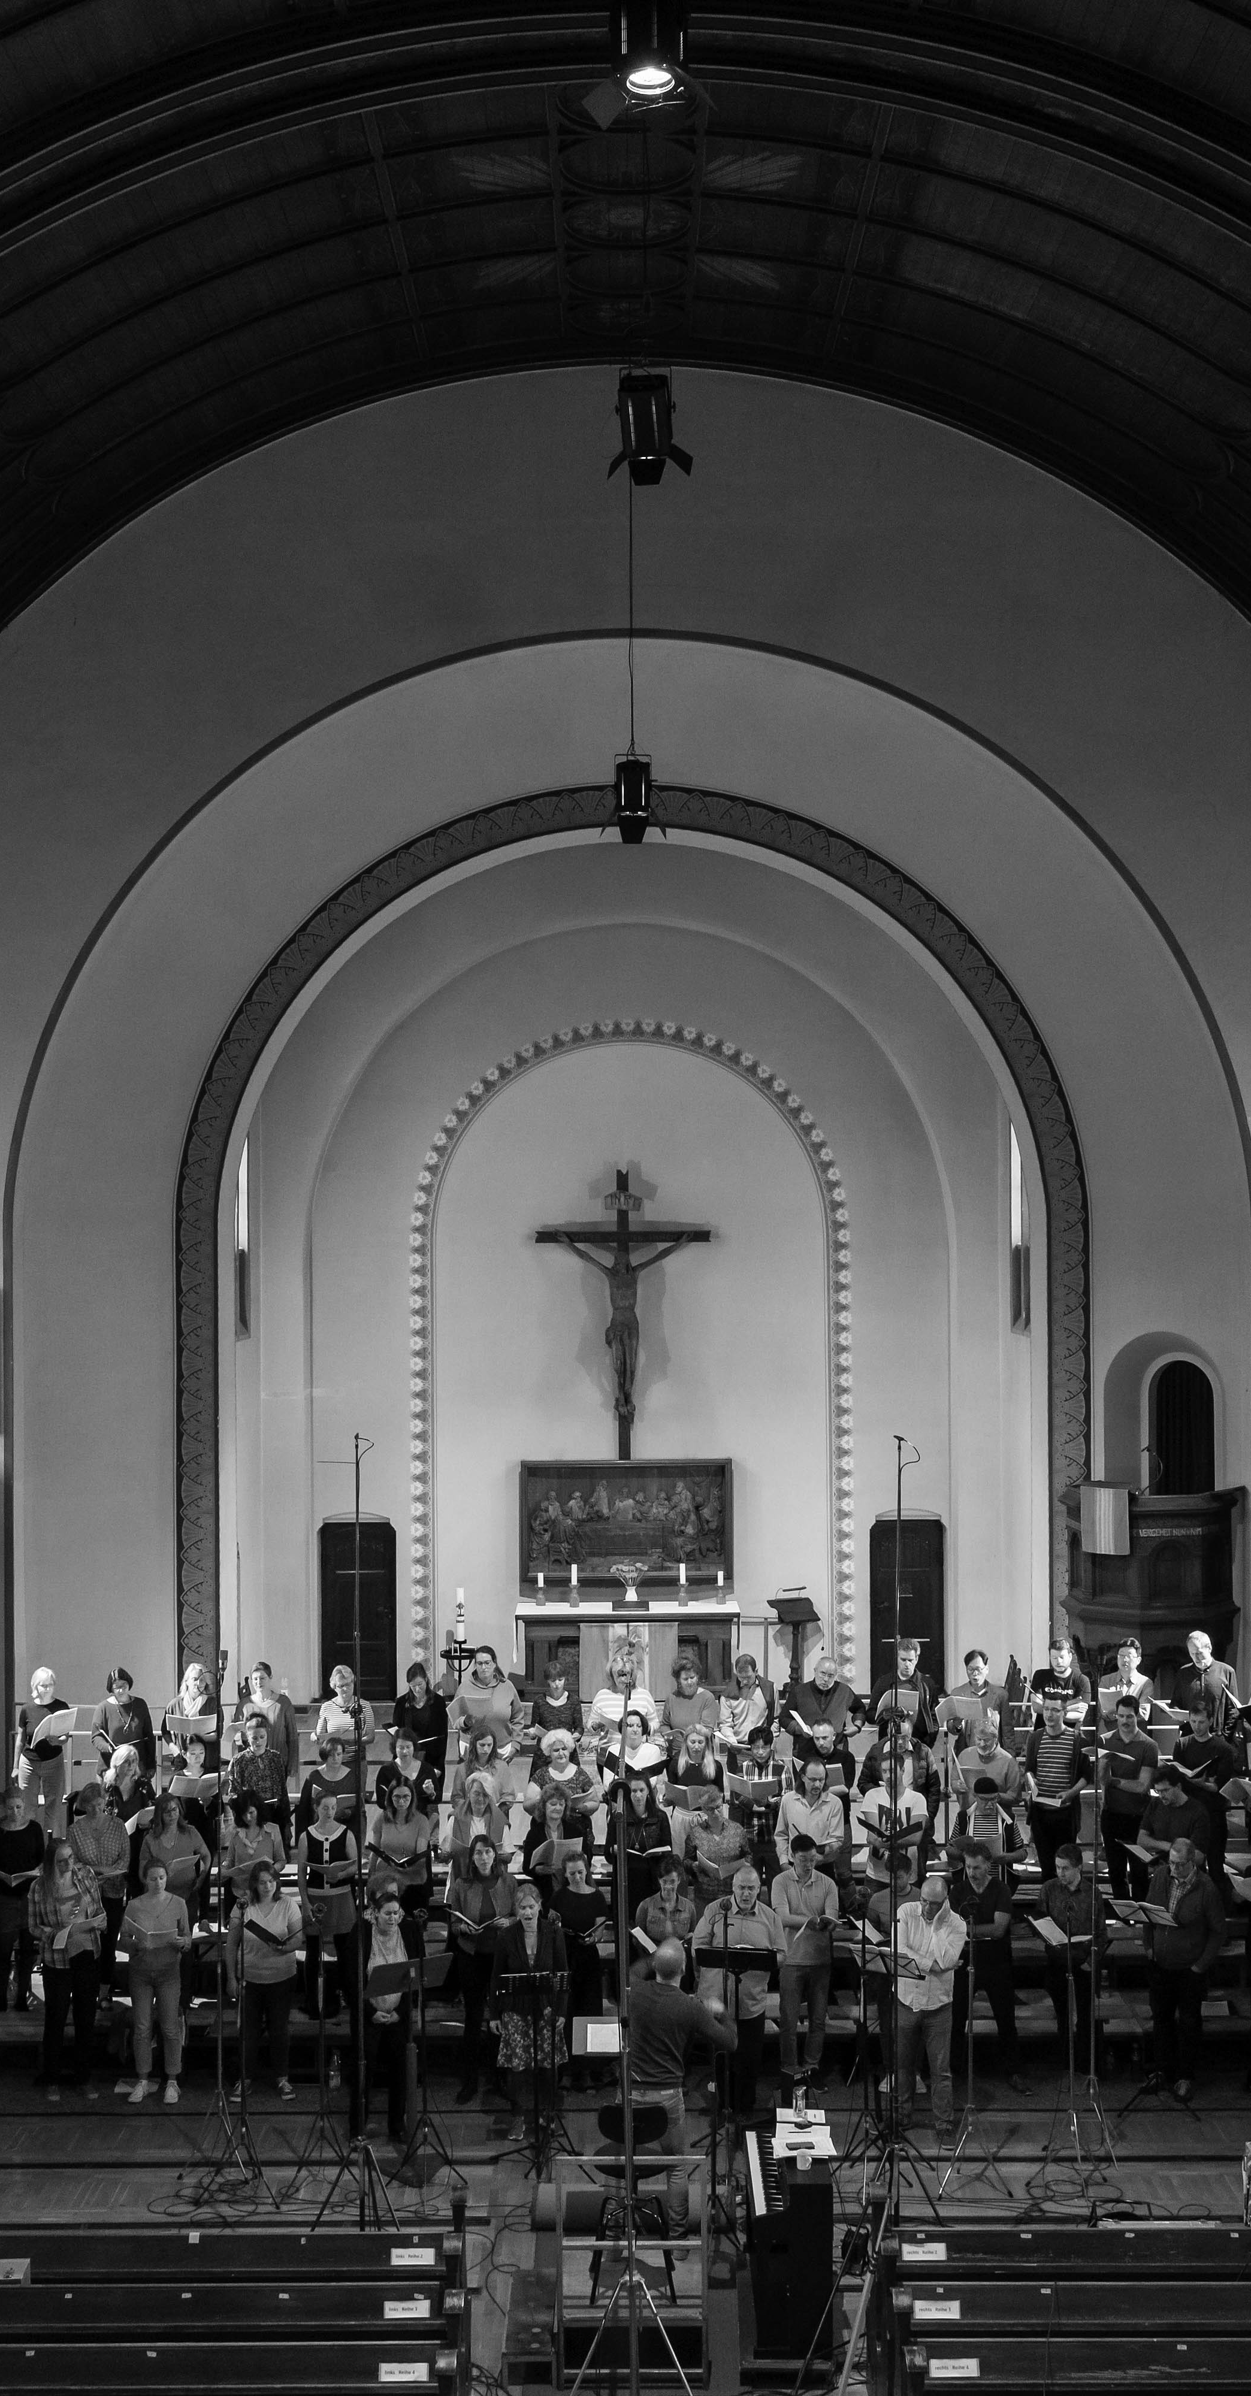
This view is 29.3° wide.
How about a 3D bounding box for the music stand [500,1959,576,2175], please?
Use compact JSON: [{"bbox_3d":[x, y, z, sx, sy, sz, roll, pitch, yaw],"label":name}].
[{"bbox_3d":[-0.569,5.595,15.343,0.500,1.340,0.500,0,-1,0],"label":"music stand"}]

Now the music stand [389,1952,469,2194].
[{"bbox_3d":[-1.292,5.541,15.279,0.560,1.420,0.500,0,-1,-27],"label":"music stand"}]

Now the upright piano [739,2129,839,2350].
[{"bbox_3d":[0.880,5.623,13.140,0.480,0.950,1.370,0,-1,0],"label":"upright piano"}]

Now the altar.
[{"bbox_3d":[0.045,5.068,26.736,2.550,1.050,1.000,0,-1,0],"label":"altar"}]

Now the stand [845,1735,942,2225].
[{"bbox_3d":[1.654,4.763,14.689,0.700,2.950,0.700,0,-1,0],"label":"stand"}]

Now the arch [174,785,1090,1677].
[{"bbox_3d":[0.054,0.790,22.342,8.500,9.300,0.400,0,-1,0],"label":"arch"}]

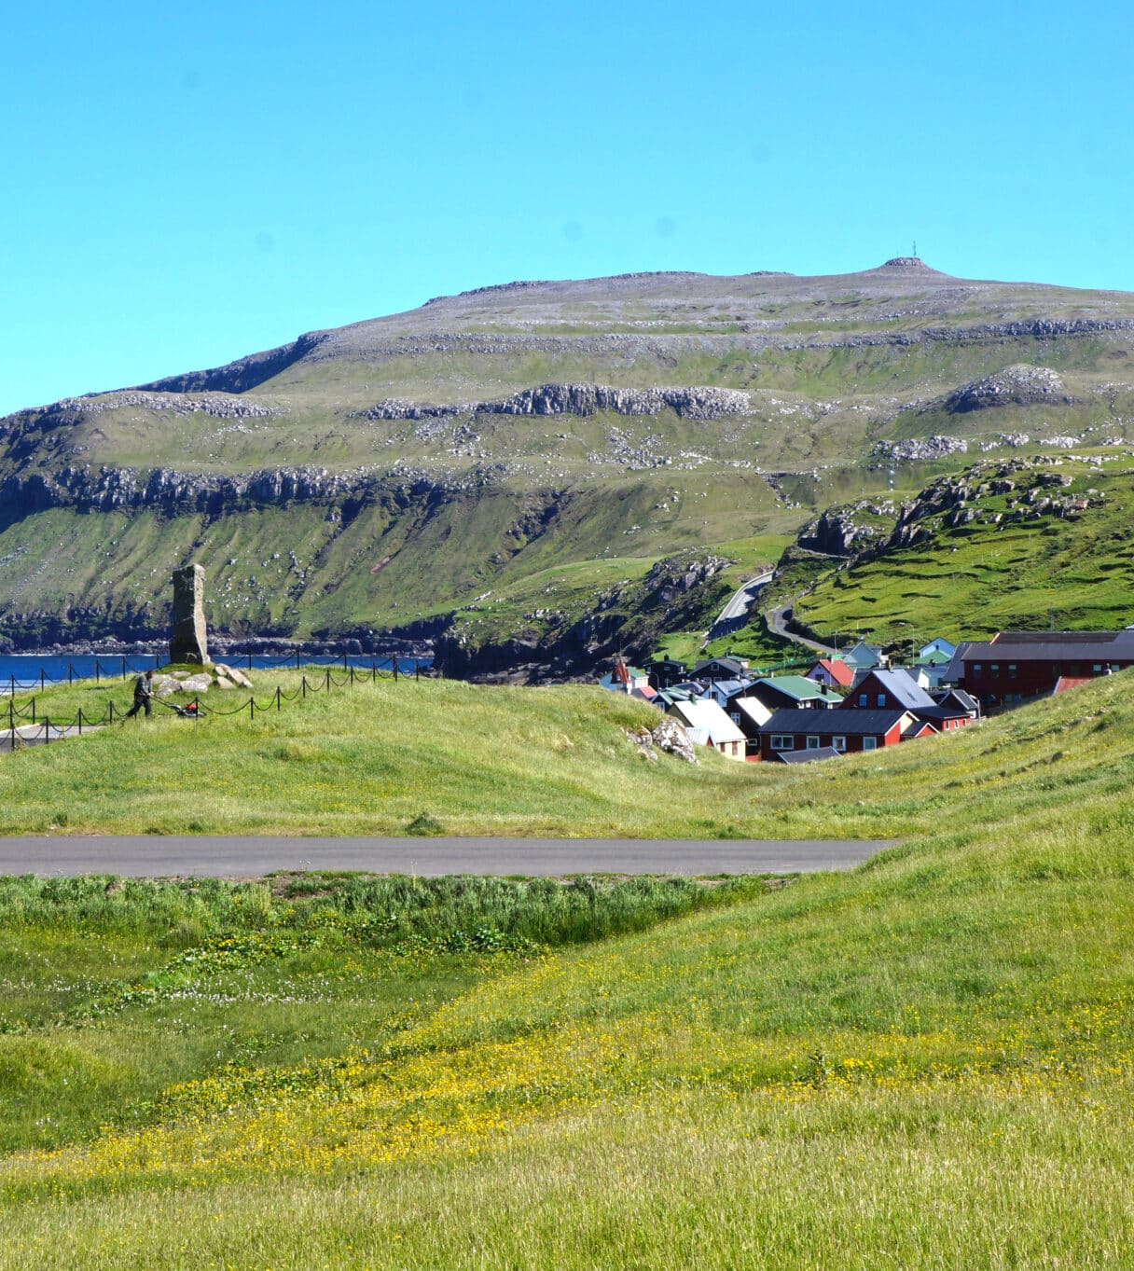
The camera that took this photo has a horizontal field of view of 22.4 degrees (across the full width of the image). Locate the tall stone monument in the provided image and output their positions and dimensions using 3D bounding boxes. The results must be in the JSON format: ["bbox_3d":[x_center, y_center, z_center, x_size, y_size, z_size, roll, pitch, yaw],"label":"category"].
[{"bbox_3d":[-12.060,-0.660,91.500,1.000,3.240,0.850,-1,1,17],"label":"tall stone monument"}]

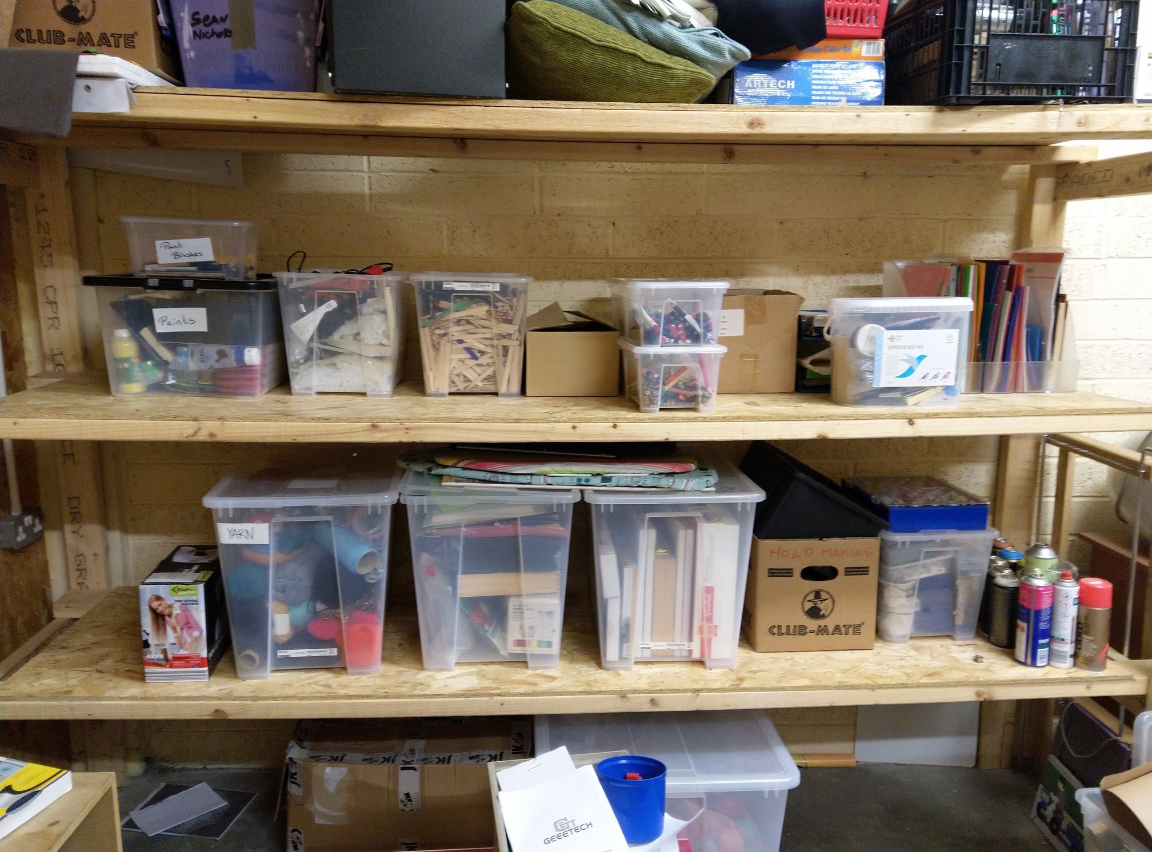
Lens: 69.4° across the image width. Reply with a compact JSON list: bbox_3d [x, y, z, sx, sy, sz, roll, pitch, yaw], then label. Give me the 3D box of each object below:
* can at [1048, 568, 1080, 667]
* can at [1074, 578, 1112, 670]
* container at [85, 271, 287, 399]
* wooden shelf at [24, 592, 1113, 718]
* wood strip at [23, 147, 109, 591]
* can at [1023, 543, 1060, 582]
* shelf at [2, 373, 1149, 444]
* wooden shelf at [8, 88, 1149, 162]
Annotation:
[{"bbox_3d":[1.108,0.438,1.887,0.052,0.216,0.052,1,10,0],"label":"can"},{"bbox_3d":[1.143,0.437,1.845,0.064,0.204,0.064,0,10,0],"label":"can"},{"bbox_3d":[-0.854,-0.217,1.960,0.408,0.264,0.330,-1,10,-5],"label":"container"},{"bbox_3d":[-0.018,0.541,2.078,2.490,0.065,0.630,0,8,-2],"label":"wooden shelf"},{"bbox_3d":[-1.336,-0.130,2.202,0.100,1.170,0.046,0,10,-3],"label":"wood strip"},{"bbox_3d":[1.102,0.395,2.005,0.066,0.230,0.066,0,10,0],"label":"can"},{"bbox_3d":[-0.003,-0.049,1.966,2.460,0.053,0.605,0,10,-3],"label":"shelf"},{"bbox_3d":[0.019,-0.645,1.833,2.460,0.070,0.620,0,12,-3],"label":"wooden shelf"}]

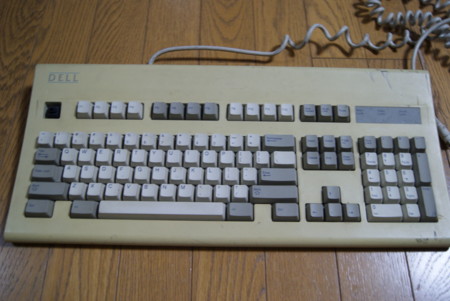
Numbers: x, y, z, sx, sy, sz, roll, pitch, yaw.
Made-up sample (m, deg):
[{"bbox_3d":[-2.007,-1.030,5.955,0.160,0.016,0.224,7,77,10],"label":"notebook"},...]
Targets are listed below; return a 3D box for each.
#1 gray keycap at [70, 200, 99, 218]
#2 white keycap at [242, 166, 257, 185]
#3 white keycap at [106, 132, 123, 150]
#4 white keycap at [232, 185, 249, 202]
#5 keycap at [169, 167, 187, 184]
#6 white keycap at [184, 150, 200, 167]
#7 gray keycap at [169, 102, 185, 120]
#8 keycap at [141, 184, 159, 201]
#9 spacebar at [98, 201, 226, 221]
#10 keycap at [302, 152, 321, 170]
[{"bbox_3d":[-0.146,0.061,0.429,0.028,0.009,0.018,1,70,-1],"label":"gray keycap"},{"bbox_3d":[0.026,0.028,0.441,0.018,0.009,0.018,1,69,-1],"label":"white keycap"},{"bbox_3d":[-0.122,-0.010,0.456,0.018,0.010,0.018,1,69,-1],"label":"white keycap"},{"bbox_3d":[0.015,0.045,0.436,0.018,0.009,0.018,1,69,-1],"label":"white keycap"},{"bbox_3d":[-0.050,0.027,0.440,0.018,0.009,0.018,1,69,-1],"label":"keycap"},{"bbox_3d":[-0.036,0.009,0.447,0.018,0.009,0.018,1,69,-1],"label":"white keycap"},{"bbox_3d":[-0.055,-0.046,0.468,0.018,0.010,0.018,1,69,0],"label":"gray keycap"},{"bbox_3d":[-0.079,0.044,0.435,0.018,0.008,0.018,1,69,-1],"label":"keycap"},{"bbox_3d":[-0.065,0.062,0.426,0.132,0.009,0.018,1,69,-1],"label":"spacebar"},{"bbox_3d":[0.094,0.009,0.449,0.018,0.010,0.018,1,69,0],"label":"keycap"}]

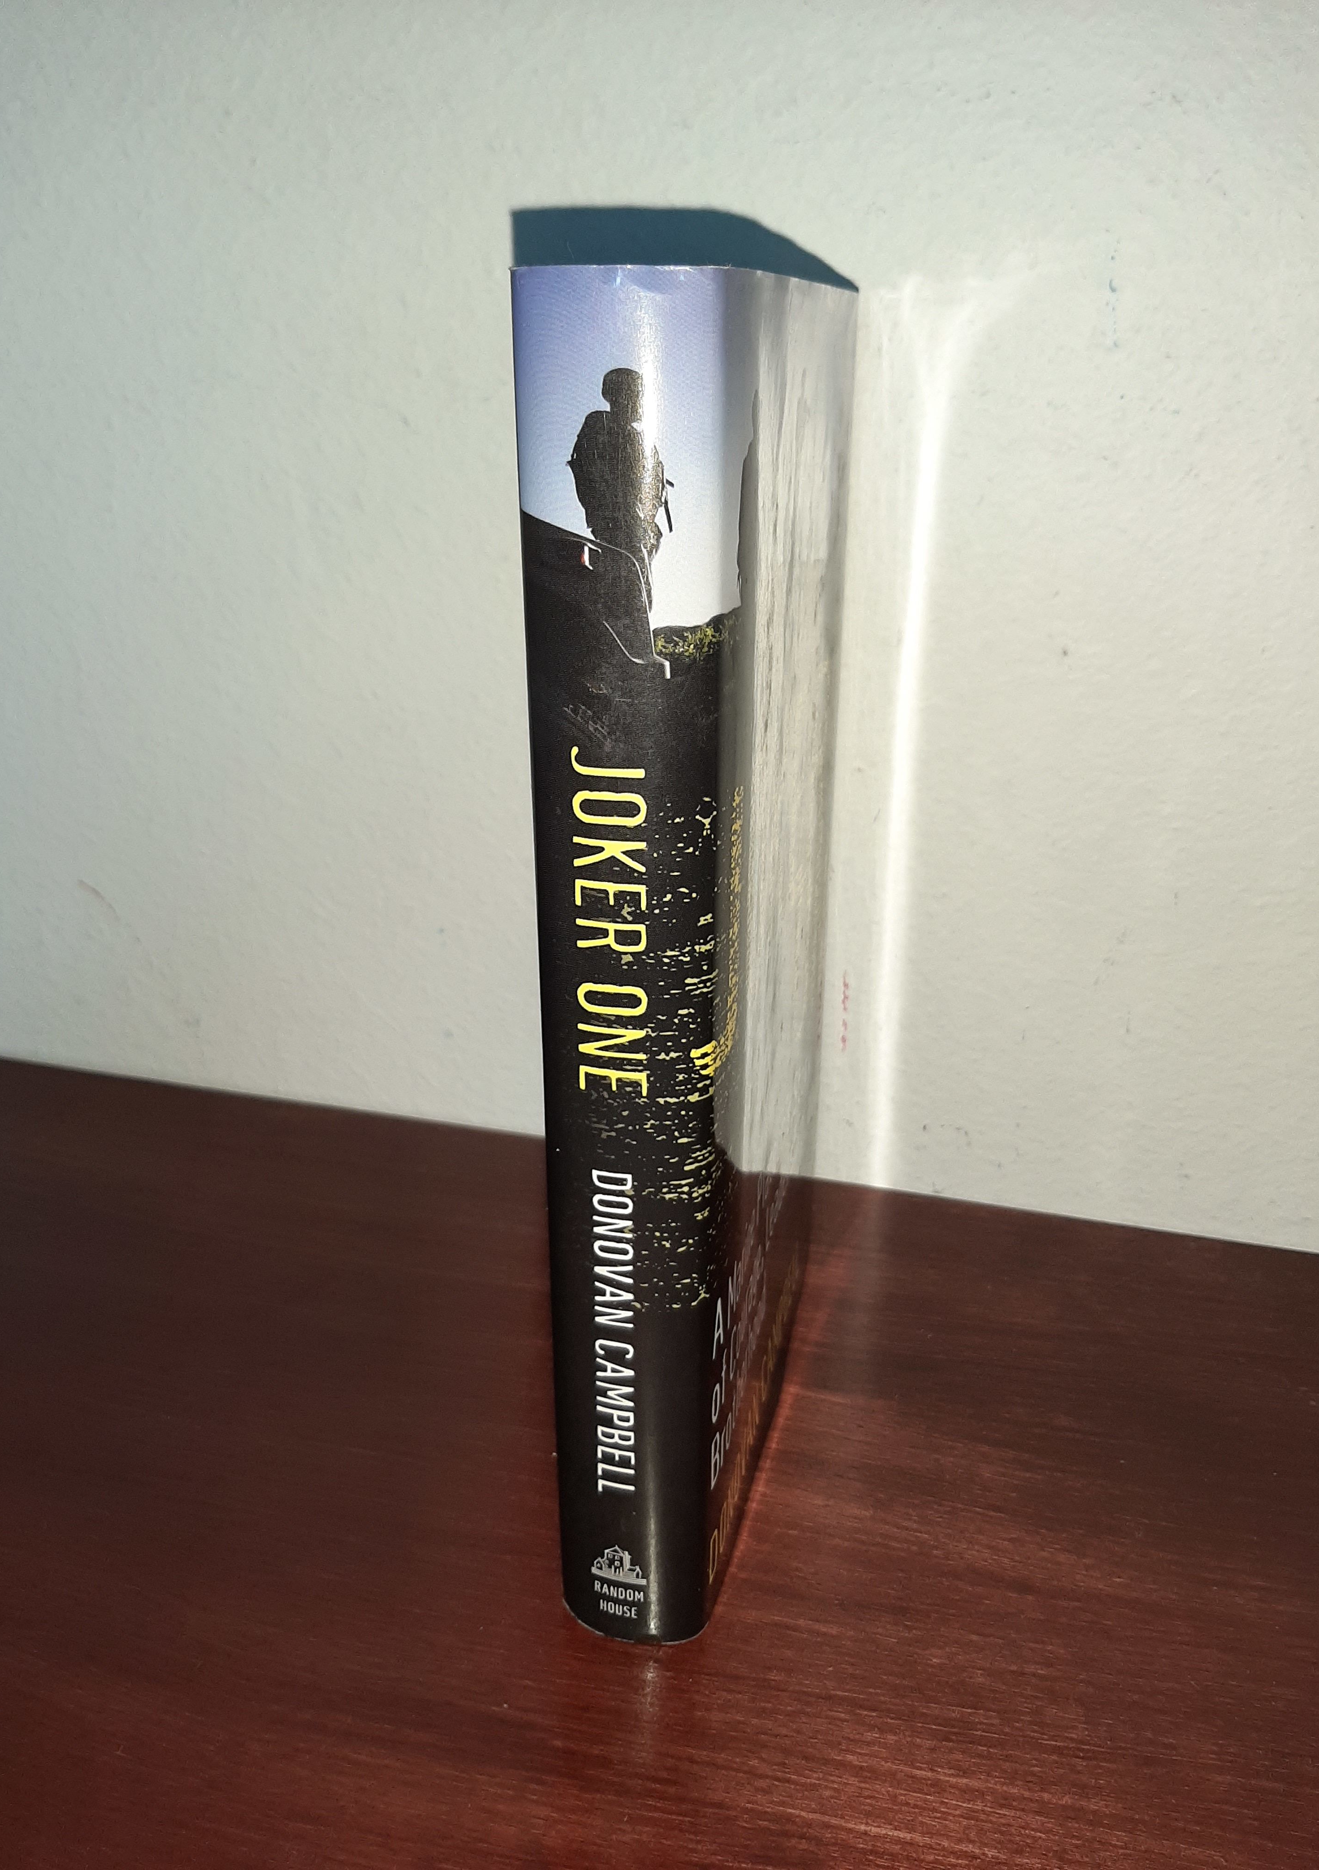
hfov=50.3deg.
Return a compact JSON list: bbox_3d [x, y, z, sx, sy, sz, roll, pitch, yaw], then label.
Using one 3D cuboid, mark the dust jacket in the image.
[{"bbox_3d":[0.014,-0.004,0.297,0.033,0.241,0.164,6,24,13],"label":"dust jacket"}]

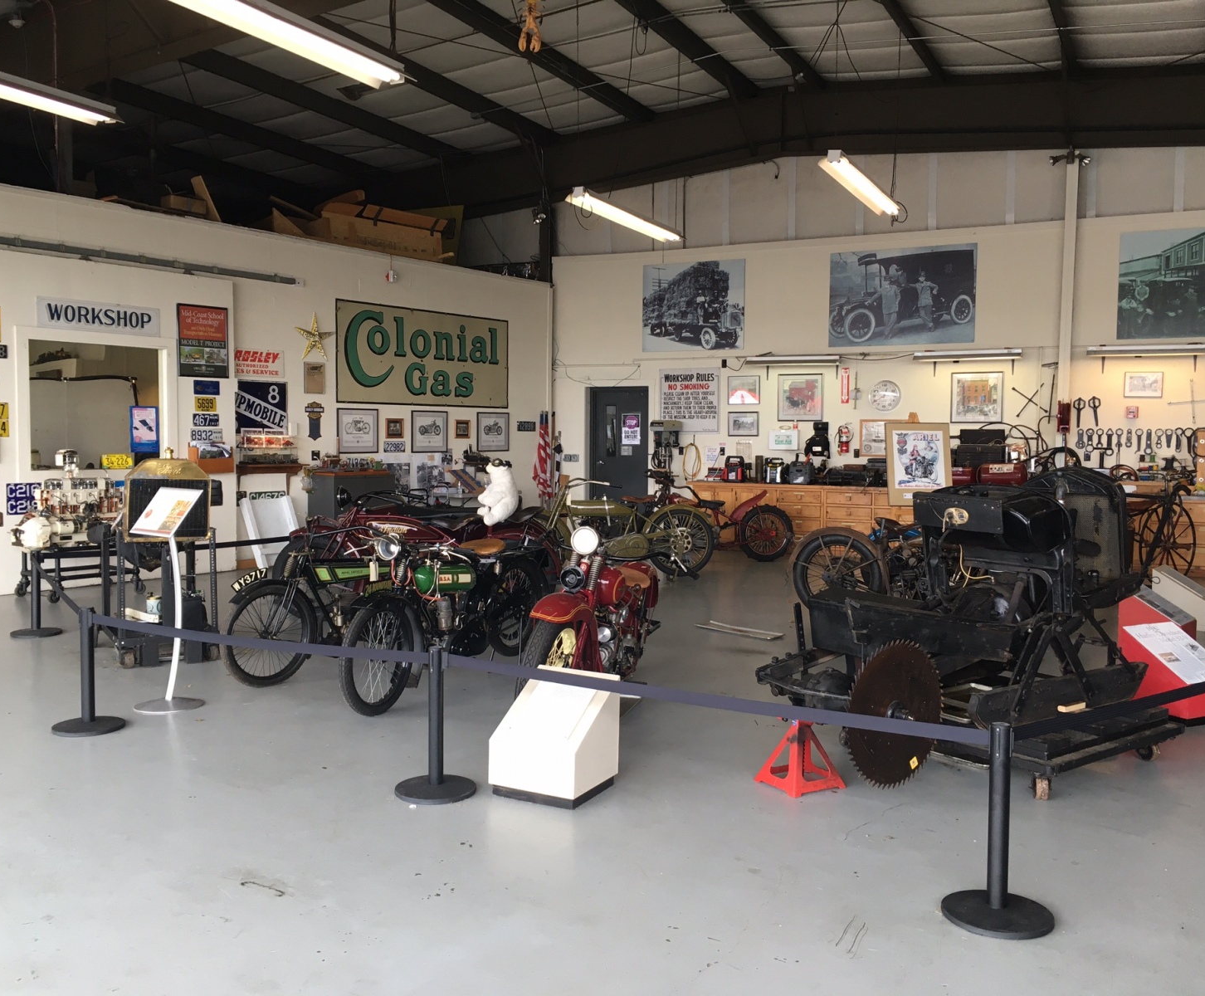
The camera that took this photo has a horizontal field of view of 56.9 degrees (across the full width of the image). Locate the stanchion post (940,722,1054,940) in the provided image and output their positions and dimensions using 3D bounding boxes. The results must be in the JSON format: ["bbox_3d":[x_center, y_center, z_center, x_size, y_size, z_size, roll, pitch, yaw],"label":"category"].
[{"bbox_3d":[1.224,0.993,3.429,0.335,0.603,0.335,2,4,28],"label":"stanchion post"}]

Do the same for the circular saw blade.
[{"bbox_3d":[1.149,0.844,4.350,0.580,0.580,0.020,-2,4,-37],"label":"circular saw blade"}]

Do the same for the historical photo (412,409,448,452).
[{"bbox_3d":[-2.176,-0.826,13.993,0.030,0.513,0.623,3,4,37],"label":"historical photo"}]

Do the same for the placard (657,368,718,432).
[{"bbox_3d":[1.211,-1.349,15.485,0.923,0.912,0.020,2,4,28],"label":"placard"}]

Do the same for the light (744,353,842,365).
[{"bbox_3d":[2.495,-1.802,14.581,1.260,0.120,0.240,2,4,27],"label":"light"}]

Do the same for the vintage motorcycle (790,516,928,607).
[{"bbox_3d":[2.544,0.513,8.551,2.200,1.020,0.720,2,4,24],"label":"vintage motorcycle"}]

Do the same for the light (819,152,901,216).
[{"bbox_3d":[2.595,-3.096,10.982,0.285,0.130,2.450,2,4,26],"label":"light"}]

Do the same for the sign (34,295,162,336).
[{"bbox_3d":[-4.686,-1.677,10.390,0.020,0.273,1.190,3,4,37],"label":"sign"}]

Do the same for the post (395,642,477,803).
[{"bbox_3d":[-0.689,0.917,4.600,0.335,0.603,0.335,0,3,0],"label":"post"}]

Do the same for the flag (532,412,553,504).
[{"bbox_3d":[-0.829,-0.582,15.600,0.280,1.280,0.180,0,3,-14],"label":"flag"}]

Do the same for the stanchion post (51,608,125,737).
[{"bbox_3d":[-2.568,0.853,5.552,0.338,0.585,0.338,-1,4,-25],"label":"stanchion post"}]

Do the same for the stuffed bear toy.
[{"bbox_3d":[-0.806,-0.040,8.600,0.320,0.510,0.280,0,3,-13],"label":"stuffed bear toy"}]

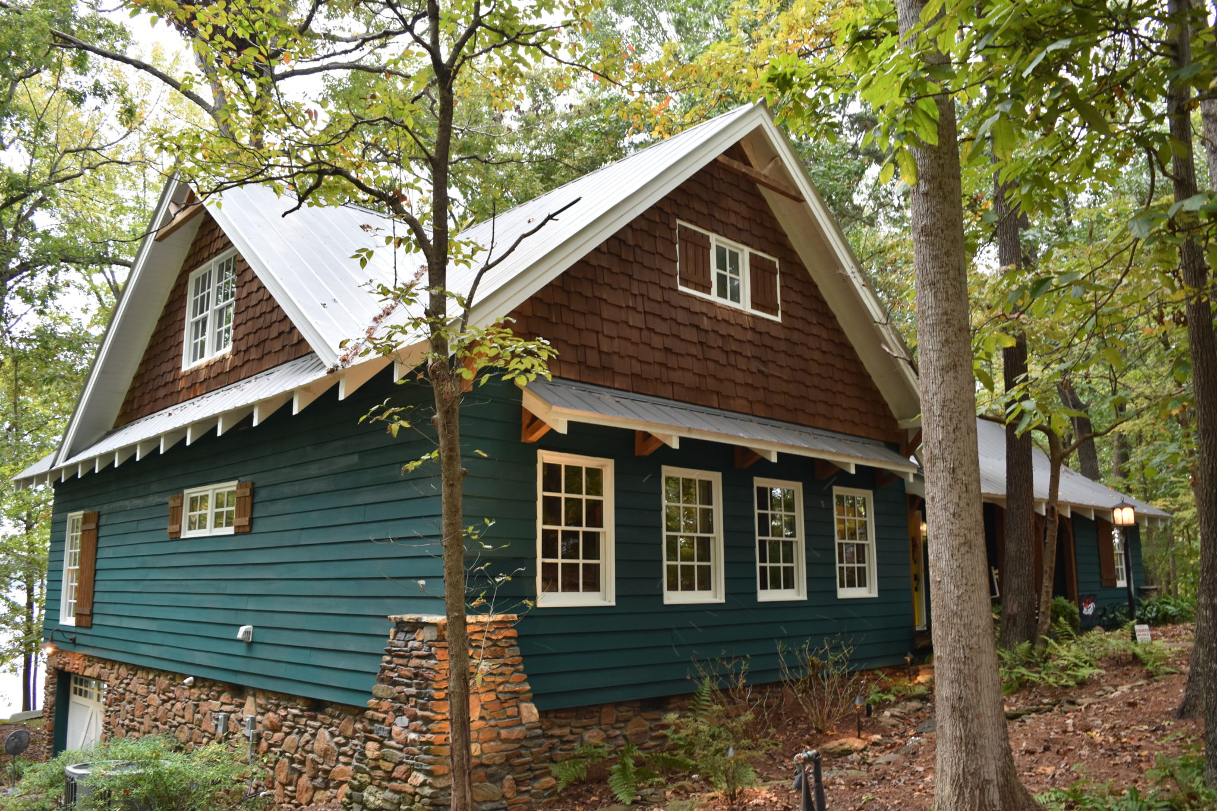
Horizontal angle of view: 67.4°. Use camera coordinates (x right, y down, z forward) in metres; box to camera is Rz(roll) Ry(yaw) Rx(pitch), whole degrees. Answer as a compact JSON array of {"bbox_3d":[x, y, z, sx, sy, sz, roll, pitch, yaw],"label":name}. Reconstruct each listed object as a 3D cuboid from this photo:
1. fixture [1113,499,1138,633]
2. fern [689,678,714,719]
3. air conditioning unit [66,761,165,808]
[{"bbox_3d":[7.847,2.444,13.706,0.260,2.085,0.260,0,-11,-4],"label":"fixture"},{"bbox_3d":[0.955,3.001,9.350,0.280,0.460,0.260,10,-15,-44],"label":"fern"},{"bbox_3d":[-5.294,4.334,9.824,0.860,0.820,0.860,10,-15,-44],"label":"air conditioning unit"}]

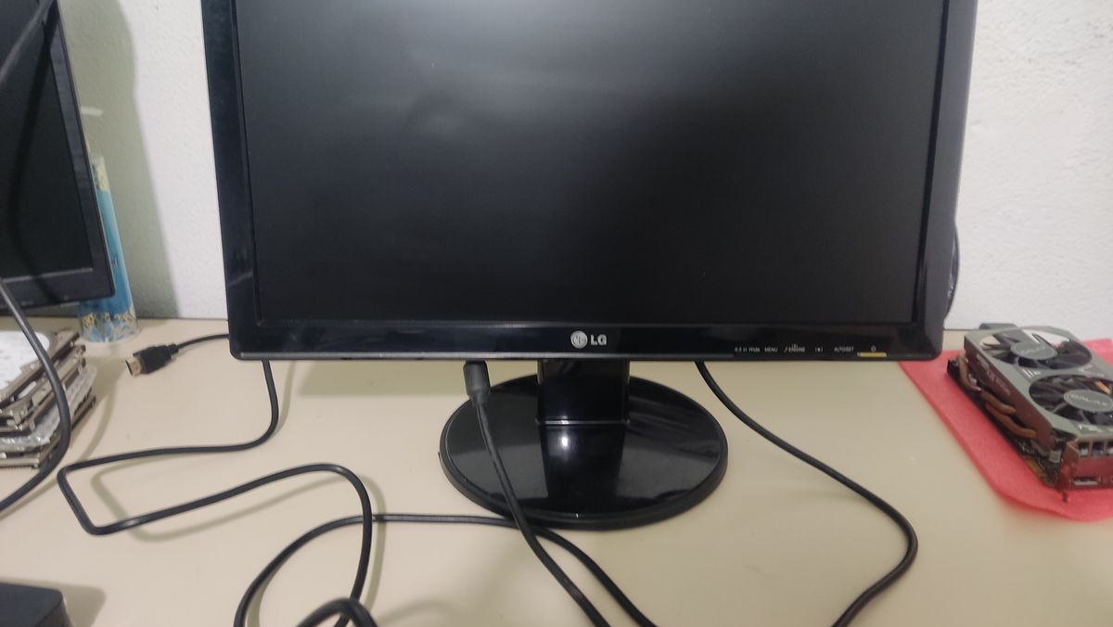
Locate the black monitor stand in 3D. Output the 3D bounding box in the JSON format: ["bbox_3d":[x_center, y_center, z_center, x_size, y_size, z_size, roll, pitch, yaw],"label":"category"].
[{"bbox_3d":[0.019,0.085,0.557,0.197,0.013,0.197,0,22,0],"label":"black monitor stand"}]

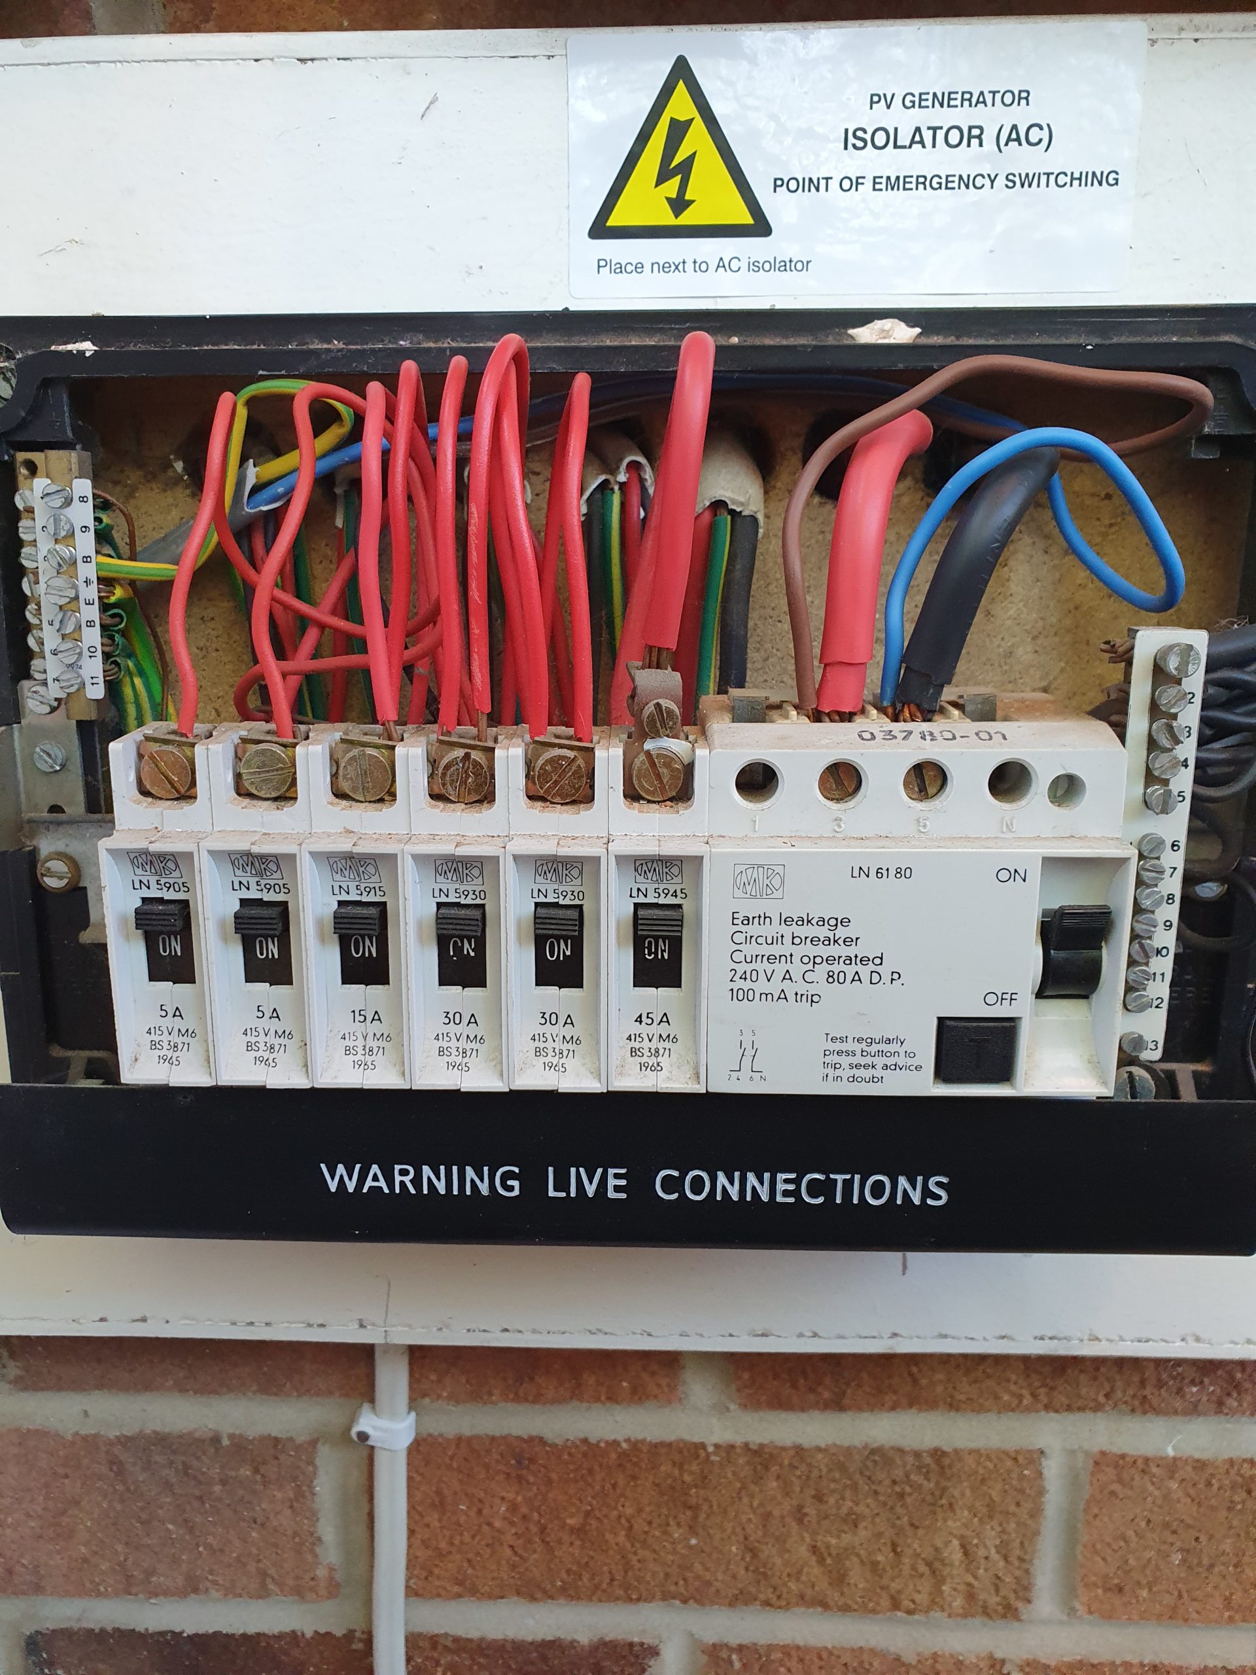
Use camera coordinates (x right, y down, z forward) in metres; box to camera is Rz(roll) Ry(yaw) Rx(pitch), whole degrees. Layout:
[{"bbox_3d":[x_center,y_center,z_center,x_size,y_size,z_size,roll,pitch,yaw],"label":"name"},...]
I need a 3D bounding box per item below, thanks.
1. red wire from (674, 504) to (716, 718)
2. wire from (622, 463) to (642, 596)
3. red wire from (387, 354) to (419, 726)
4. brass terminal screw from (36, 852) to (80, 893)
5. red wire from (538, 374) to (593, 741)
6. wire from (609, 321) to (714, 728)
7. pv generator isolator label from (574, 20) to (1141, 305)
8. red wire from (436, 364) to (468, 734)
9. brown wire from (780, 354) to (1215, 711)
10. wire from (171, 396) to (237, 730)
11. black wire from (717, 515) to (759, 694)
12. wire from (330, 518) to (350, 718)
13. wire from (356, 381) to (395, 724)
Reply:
[{"bbox_3d":[0.014,-0.049,0.285,0.010,0.049,0.010,0,12,2],"label":"red wire"},{"bbox_3d":[0.001,-0.064,0.259,0.004,0.026,0.009,0,12,2],"label":"wire"},{"bbox_3d":[-0.043,-0.057,0.242,0.006,0.067,0.016,0,12,2],"label":"red wire"},{"bbox_3d":[-0.123,0.008,0.272,0.008,0.009,0.005,0,12,2],"label":"brass terminal screw"},{"bbox_3d":[-0.012,-0.052,0.238,0.012,0.065,0.036,0,12,2],"label":"red wire"},{"bbox_3d":[0.006,-0.056,0.239,0.020,0.073,0.048,0,12,2],"label":"wire"},{"bbox_3d":[0.046,-0.141,0.264,0.118,0.051,0.001,0,12,2],"label":"pv generator isolator label"},{"bbox_3d":[-0.031,-0.051,0.226,0.007,0.066,0.019,0,12,2],"label":"red wire"},{"bbox_3d":[0.072,-0.060,0.252,0.086,0.065,0.046,0,12,2],"label":"brown wire"},{"bbox_3d":[-0.082,-0.053,0.245,0.013,0.066,0.018,0,12,2],"label":"wire"},{"bbox_3d":[0.023,-0.047,0.259,0.007,0.036,0.017,0,12,2],"label":"black wire"},{"bbox_3d":[-0.067,-0.050,0.291,0.006,0.047,0.008,0,12,2],"label":"wire"},{"bbox_3d":[-0.044,-0.049,0.223,0.005,0.060,0.019,0,12,2],"label":"wire"}]

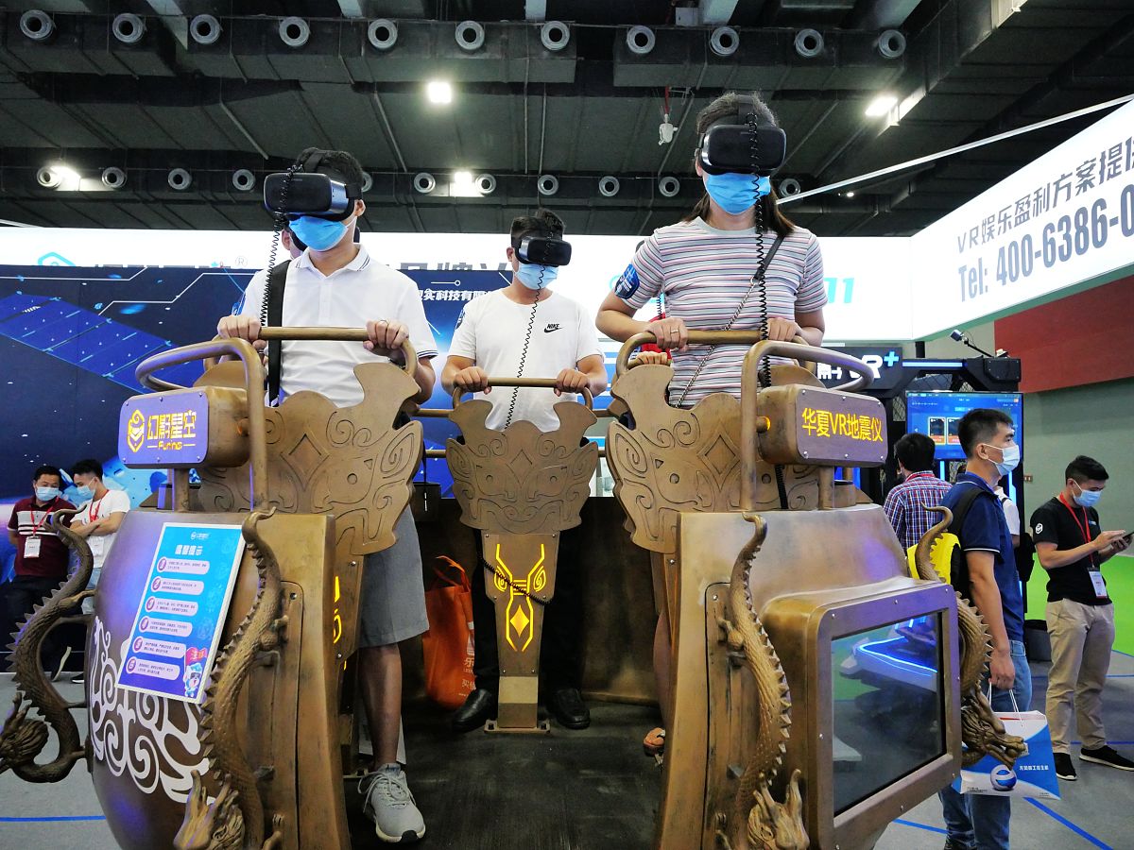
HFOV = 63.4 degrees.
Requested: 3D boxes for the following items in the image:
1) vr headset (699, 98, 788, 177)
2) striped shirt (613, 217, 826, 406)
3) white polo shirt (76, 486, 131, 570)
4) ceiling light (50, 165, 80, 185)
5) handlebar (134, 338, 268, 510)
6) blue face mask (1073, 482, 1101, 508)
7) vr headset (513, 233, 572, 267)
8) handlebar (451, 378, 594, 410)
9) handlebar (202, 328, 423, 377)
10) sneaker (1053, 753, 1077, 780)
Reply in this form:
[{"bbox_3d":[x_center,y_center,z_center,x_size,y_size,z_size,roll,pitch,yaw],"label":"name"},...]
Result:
[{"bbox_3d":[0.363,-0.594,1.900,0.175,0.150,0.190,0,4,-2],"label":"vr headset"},{"bbox_3d":[0.329,-0.236,2.000,0.450,0.430,0.260,0,-3,2],"label":"striped shirt"},{"bbox_3d":[-3.552,0.790,7.000,0.460,0.620,0.270,-1,-3,24],"label":"white polo shirt"},{"bbox_3d":[-12.047,-5.995,22.000,0.480,0.330,0.480,0,-3,-3],"label":"ceiling light"},{"bbox_3d":[-0.770,0.014,1.859,0.210,0.280,0.960,2,-3,-25],"label":"handlebar"},{"bbox_3d":[2.675,0.367,4.720,0.140,0.110,0.095,1,17,-28],"label":"blue face mask"},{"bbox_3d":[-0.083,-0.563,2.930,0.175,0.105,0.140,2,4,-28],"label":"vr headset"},{"bbox_3d":[-0.134,-0.092,2.740,0.430,0.095,0.070,0,-3,-3],"label":"handlebar"},{"bbox_3d":[-0.512,-0.146,1.830,0.430,0.095,0.070,0,-3,-3],"label":"handlebar"},{"bbox_3d":[2.513,1.730,4.720,0.105,0.105,0.285,0,-3,5],"label":"sneaker"}]

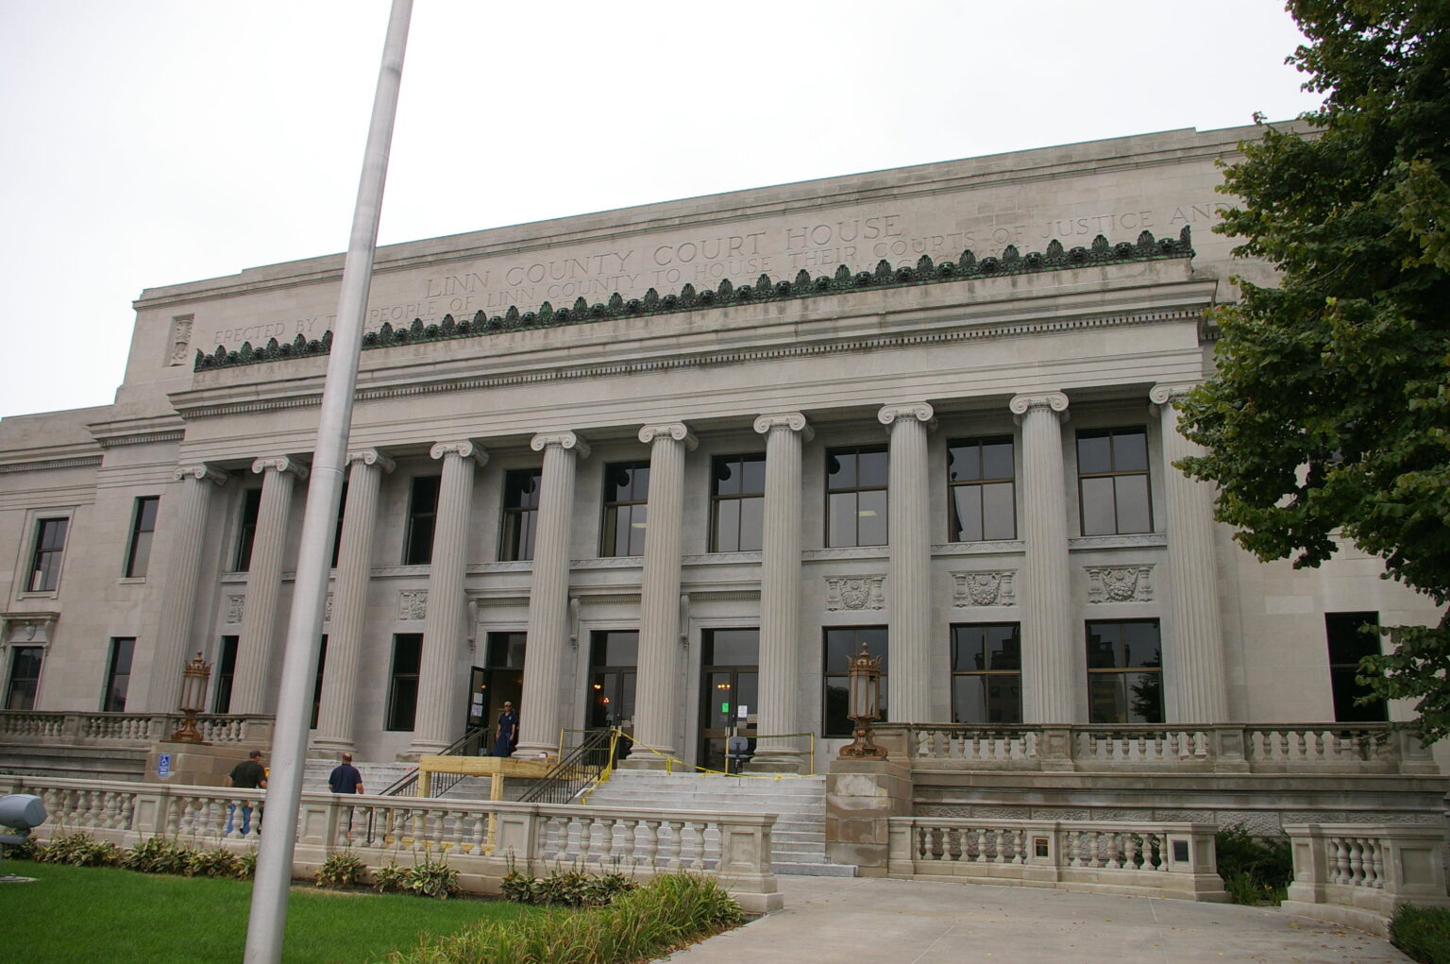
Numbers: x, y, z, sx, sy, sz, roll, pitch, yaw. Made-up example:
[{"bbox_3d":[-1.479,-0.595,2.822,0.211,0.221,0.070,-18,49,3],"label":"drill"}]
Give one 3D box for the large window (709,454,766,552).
[{"bbox_3d":[0.352,0.504,27.942,1.587,2.604,0.215,-4,-18,18],"label":"large window"}]

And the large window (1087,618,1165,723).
[{"bbox_3d":[8.802,4.301,23.802,1.616,2.661,0.215,-4,-18,18],"label":"large window"}]

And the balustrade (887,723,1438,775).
[{"bbox_3d":[7.950,5.067,20.662,10.400,0.928,0.544,-4,-17,18],"label":"balustrade"}]

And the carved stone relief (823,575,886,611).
[{"bbox_3d":[3.278,2.790,27.419,1.590,0.896,0.128,-4,-17,18],"label":"carved stone relief"}]

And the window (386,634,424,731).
[{"bbox_3d":[-8.653,5.587,30.424,1.660,2.747,0.150,-4,-16,18],"label":"window"}]

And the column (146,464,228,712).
[{"bbox_3d":[-16.230,3.757,32.409,1.354,8.647,1.354,-4,-16,18],"label":"column"}]

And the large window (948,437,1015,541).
[{"bbox_3d":[6.336,0.160,26.779,1.638,2.677,0.150,-4,-16,18],"label":"large window"}]

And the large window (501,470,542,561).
[{"bbox_3d":[-5.660,0.924,31.302,1.661,2.730,0.160,-4,-17,18],"label":"large window"}]

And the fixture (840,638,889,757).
[{"bbox_3d":[2.437,3.860,19.083,0.875,2.072,0.875,-4,-18,18],"label":"fixture"}]

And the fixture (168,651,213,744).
[{"bbox_3d":[-11.719,4.785,23.965,0.875,2.042,0.875,-4,-18,18],"label":"fixture"}]

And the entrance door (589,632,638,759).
[{"bbox_3d":[-2.775,5.787,28.875,1.920,3.687,0.192,-4,-17,18],"label":"entrance door"}]

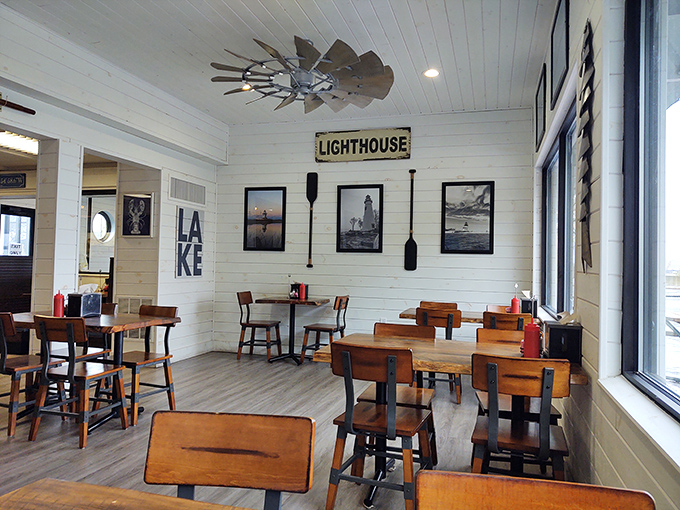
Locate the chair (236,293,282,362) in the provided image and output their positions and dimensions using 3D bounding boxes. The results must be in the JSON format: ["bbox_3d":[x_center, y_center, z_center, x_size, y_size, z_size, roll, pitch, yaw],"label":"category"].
[{"bbox_3d":[-1.028,0.904,6.803,0.475,0.830,0.420,1,-1,14],"label":"chair"}]

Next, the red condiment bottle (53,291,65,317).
[{"bbox_3d":[-2.266,0.402,4.278,0.080,0.219,0.080,1,-1,16],"label":"red condiment bottle"}]

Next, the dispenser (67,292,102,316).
[{"bbox_3d":[-2.024,0.397,4.206,0.137,0.175,0.210,1,-1,16],"label":"dispenser"}]

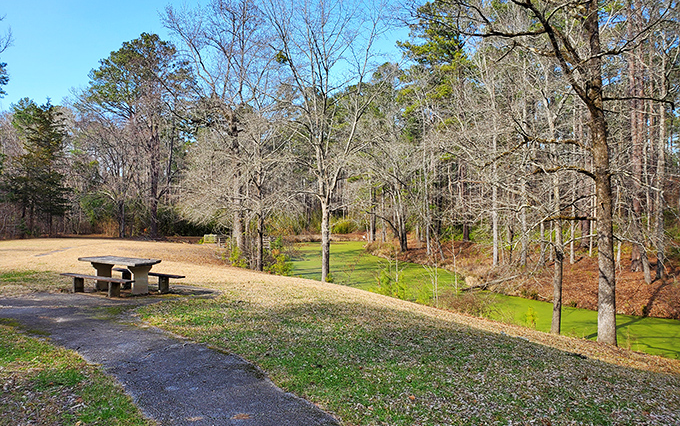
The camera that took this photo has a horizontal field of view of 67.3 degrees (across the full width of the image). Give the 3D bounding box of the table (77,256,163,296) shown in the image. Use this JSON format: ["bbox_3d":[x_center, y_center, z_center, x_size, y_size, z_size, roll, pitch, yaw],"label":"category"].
[{"bbox_3d":[-5.070,1.460,11.860,2.000,0.760,0.800,0,-1,31],"label":"table"}]

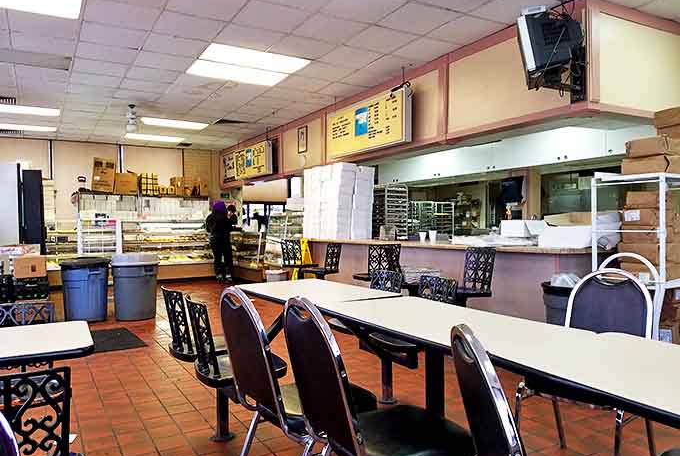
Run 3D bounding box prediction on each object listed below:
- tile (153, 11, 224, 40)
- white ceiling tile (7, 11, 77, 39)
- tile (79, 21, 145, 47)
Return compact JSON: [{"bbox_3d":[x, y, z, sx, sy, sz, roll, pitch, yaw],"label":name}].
[{"bbox_3d":[-1.461,-1.965,4.977,0.605,0.020,0.605,-1,0,-30],"label":"tile"},{"bbox_3d":[-2.811,-1.927,4.866,0.610,0.020,0.610,-1,0,-31],"label":"white ceiling tile"},{"bbox_3d":[-2.292,-1.956,5.194,0.610,0.022,0.610,-1,1,-30],"label":"tile"}]

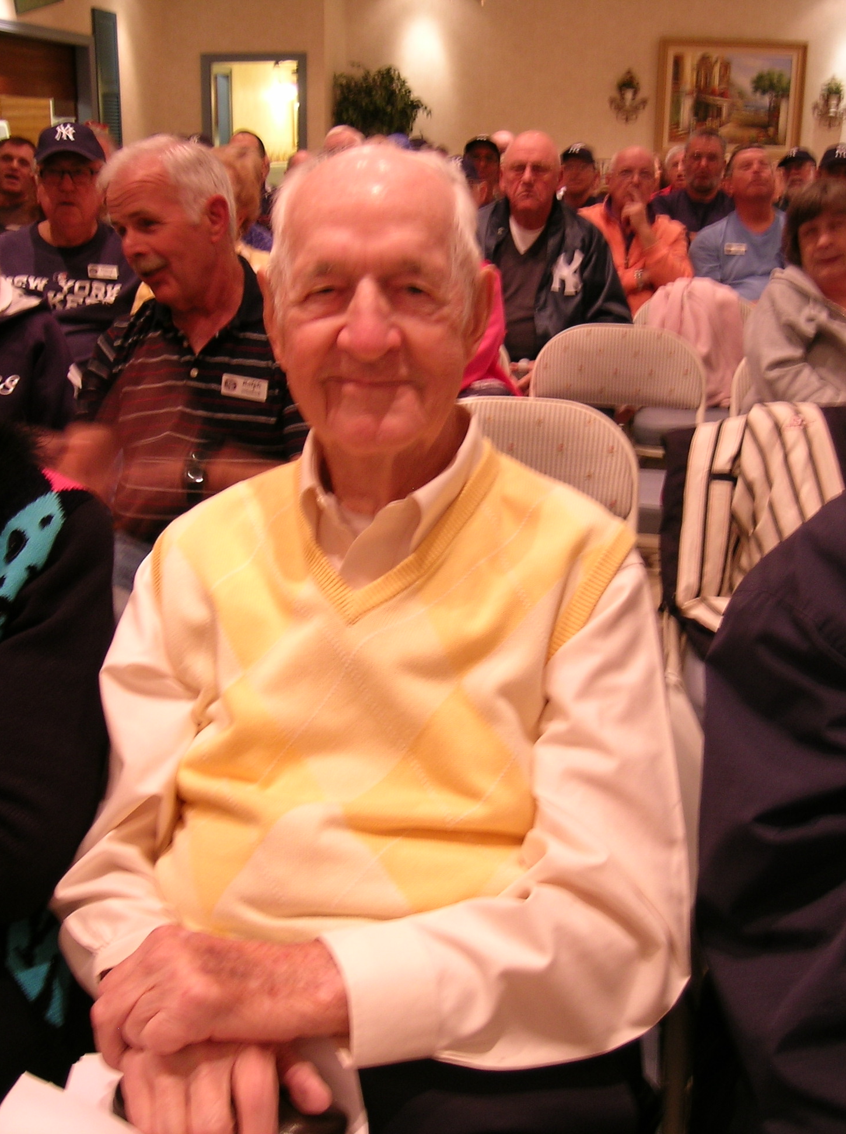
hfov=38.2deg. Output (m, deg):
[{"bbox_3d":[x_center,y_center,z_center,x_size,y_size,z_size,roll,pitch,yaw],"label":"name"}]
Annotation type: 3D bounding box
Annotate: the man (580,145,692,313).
[{"bbox_3d":[0.780,-0.869,4.496,0.520,1.290,0.750,2,17,5],"label":"man"}]

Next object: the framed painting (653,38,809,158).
[{"bbox_3d":[2.289,-3.502,9.100,1.060,0.800,0.060,4,18,9],"label":"framed painting"}]

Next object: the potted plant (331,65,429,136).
[{"bbox_3d":[-0.337,-2.729,9.220,0.800,1.980,0.750,1,17,0],"label":"potted plant"}]

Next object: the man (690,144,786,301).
[{"bbox_3d":[1.224,-0.888,4.547,0.520,1.310,0.750,2,17,5],"label":"man"}]

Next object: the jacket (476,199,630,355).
[{"bbox_3d":[0.353,-0.794,3.656,0.560,0.600,0.400,2,17,3],"label":"jacket"}]

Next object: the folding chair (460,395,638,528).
[{"bbox_3d":[0.174,0.119,2.176,0.460,0.780,0.500,3,17,6],"label":"folding chair"}]

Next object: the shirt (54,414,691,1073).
[{"bbox_3d":[-0.052,0.145,1.157,0.530,0.570,0.400,1,17,0],"label":"shirt"}]

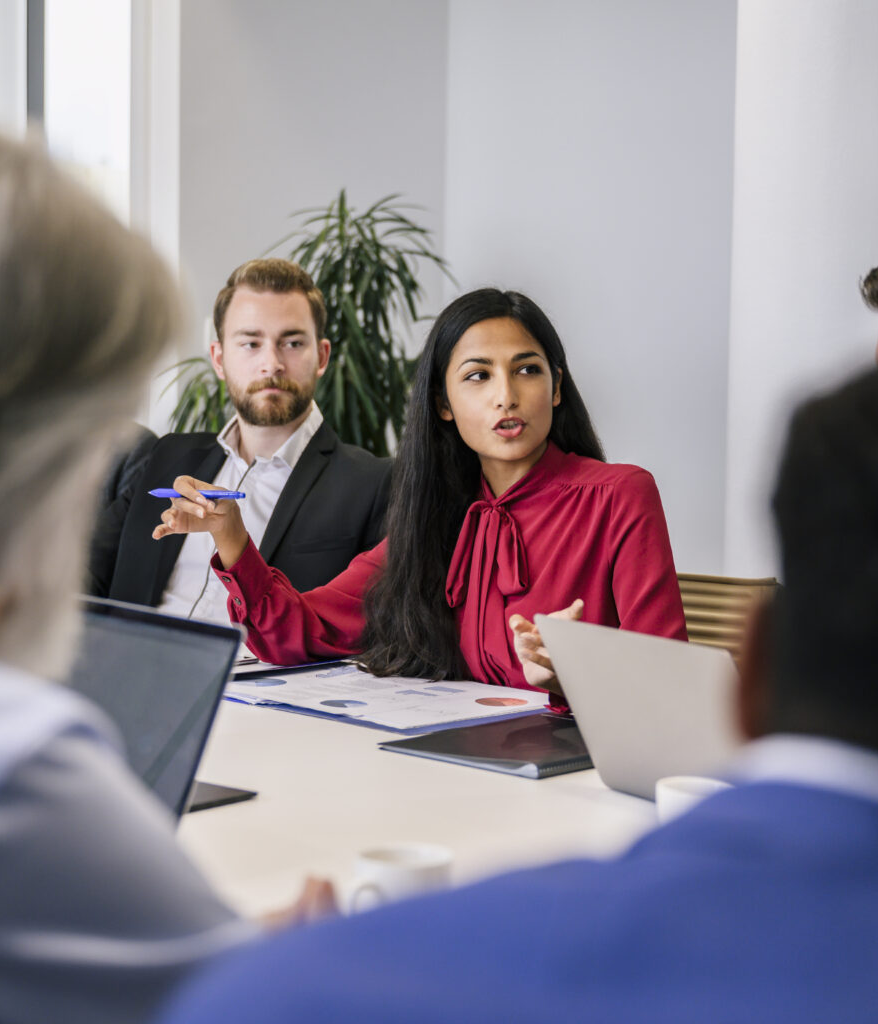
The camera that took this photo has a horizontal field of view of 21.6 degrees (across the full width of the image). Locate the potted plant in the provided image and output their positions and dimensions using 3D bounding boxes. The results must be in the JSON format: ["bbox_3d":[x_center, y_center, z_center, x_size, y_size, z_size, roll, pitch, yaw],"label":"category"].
[{"bbox_3d":[-0.256,0.136,4.312,0.550,1.459,0.550,1,5,0],"label":"potted plant"}]

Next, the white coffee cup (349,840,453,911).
[{"bbox_3d":[-0.033,0.307,1.797,0.073,0.075,0.100,4,6,30],"label":"white coffee cup"}]

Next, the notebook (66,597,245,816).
[{"bbox_3d":[-0.397,0.196,2.272,0.285,0.204,0.304,-4,7,-42],"label":"notebook"}]

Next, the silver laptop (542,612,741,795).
[{"bbox_3d":[0.303,0.205,2.288,0.306,0.204,0.304,-3,6,-35],"label":"silver laptop"}]

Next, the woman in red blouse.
[{"bbox_3d":[-0.005,0.328,3.139,0.630,1.285,0.700,4,6,28],"label":"woman in red blouse"}]

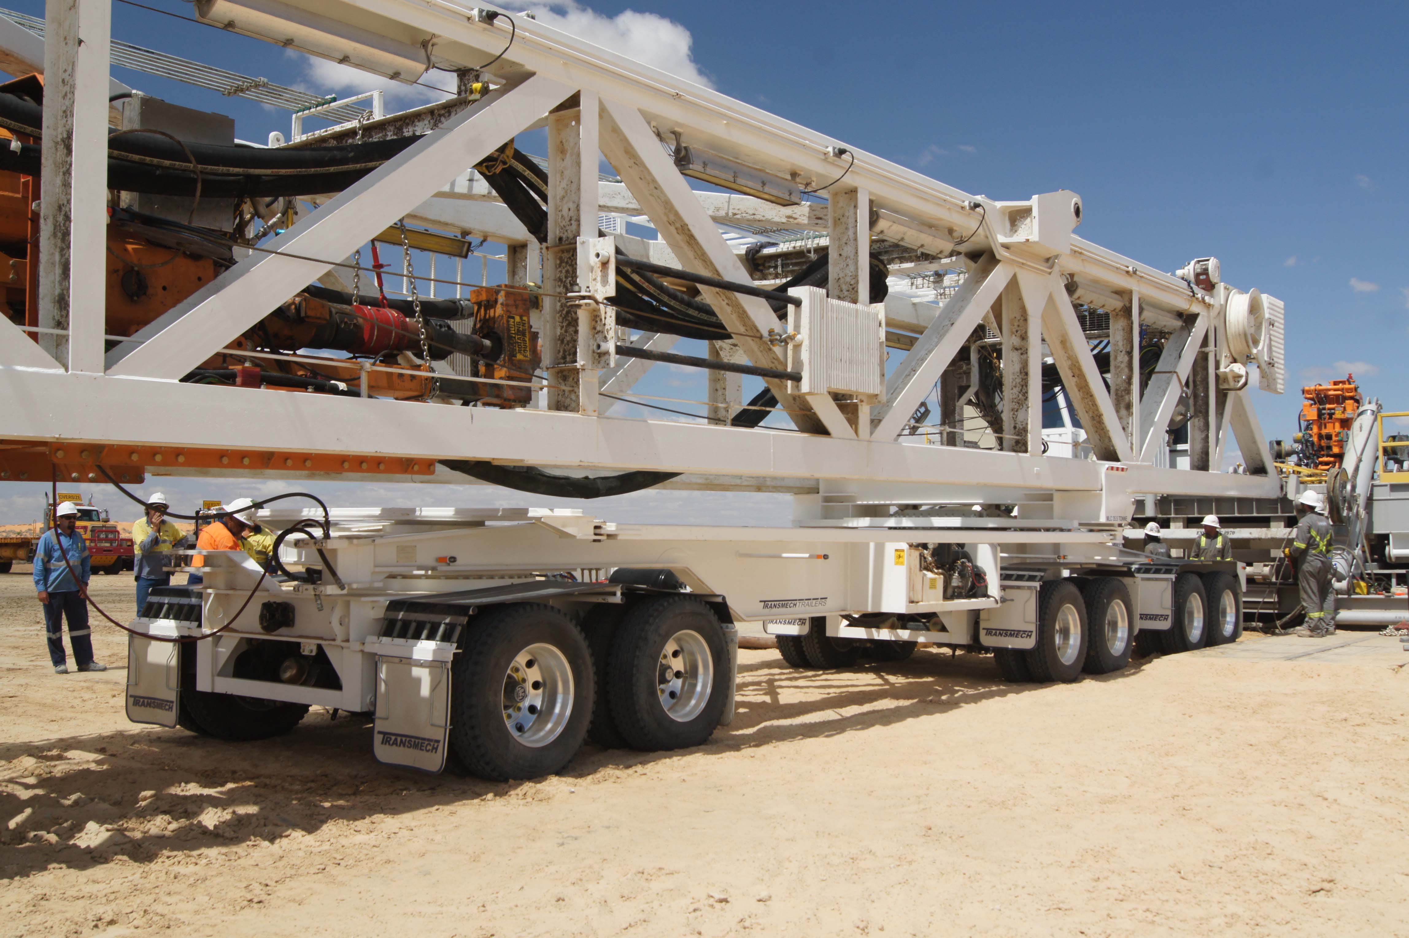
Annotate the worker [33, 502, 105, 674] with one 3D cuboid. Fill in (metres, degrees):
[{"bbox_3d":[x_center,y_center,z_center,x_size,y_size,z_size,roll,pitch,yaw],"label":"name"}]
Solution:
[{"bbox_3d":[-6.541,1.229,14.462,0.600,1.780,0.420,2,-3,-40],"label":"worker"}]

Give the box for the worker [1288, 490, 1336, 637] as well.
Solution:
[{"bbox_3d":[7.761,1.198,17.961,0.540,1.850,0.500,1,-3,-25],"label":"worker"}]

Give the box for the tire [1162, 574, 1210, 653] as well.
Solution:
[{"bbox_3d":[5.734,1.764,16.803,0.280,1.010,1.010,-2,-3,38],"label":"tire"}]

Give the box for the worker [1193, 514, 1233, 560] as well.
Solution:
[{"bbox_3d":[7.360,1.529,20.363,0.600,1.720,0.380,-1,-3,20],"label":"worker"}]

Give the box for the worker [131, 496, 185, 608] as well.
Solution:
[{"bbox_3d":[-6.127,1.180,15.761,0.620,1.830,0.420,2,-3,-37],"label":"worker"}]

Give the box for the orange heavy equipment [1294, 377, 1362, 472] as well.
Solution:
[{"bbox_3d":[11.082,-0.791,25.000,1.080,1.750,1.100,-2,-3,38],"label":"orange heavy equipment"}]

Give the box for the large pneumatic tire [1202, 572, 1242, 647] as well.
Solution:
[{"bbox_3d":[6.490,1.808,17.773,0.280,1.010,1.010,-2,-3,38],"label":"large pneumatic tire"}]

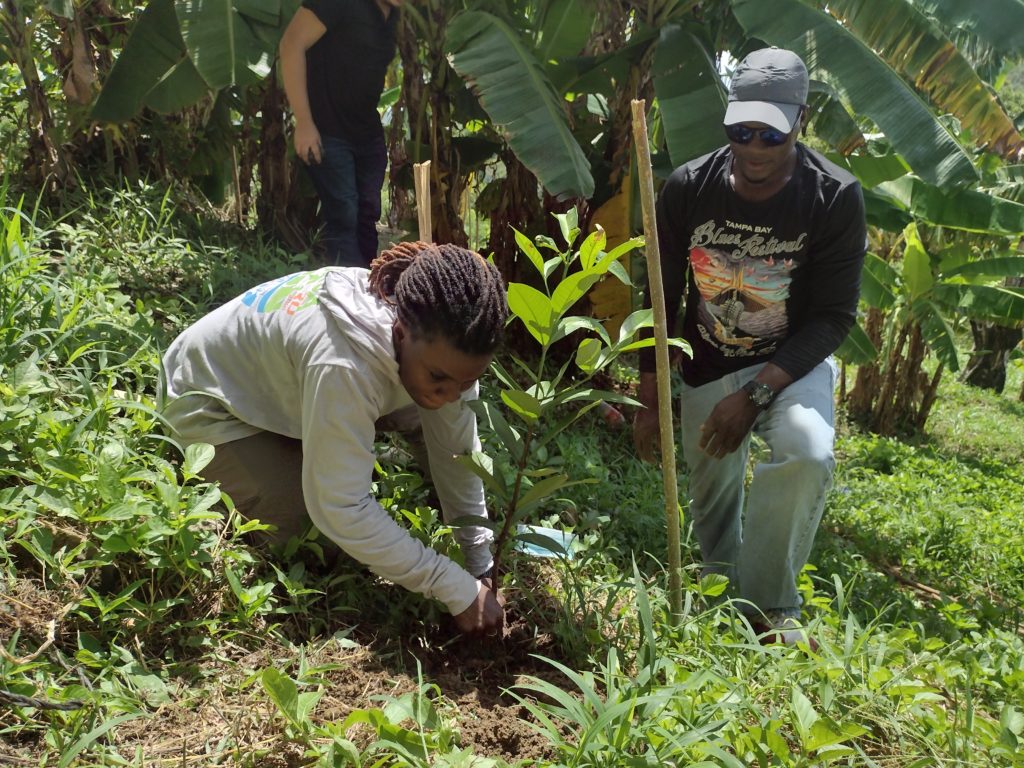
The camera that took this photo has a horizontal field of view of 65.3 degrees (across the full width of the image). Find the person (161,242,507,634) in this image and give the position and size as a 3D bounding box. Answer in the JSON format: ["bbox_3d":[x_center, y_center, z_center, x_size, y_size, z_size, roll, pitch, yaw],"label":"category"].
[{"bbox_3d":[-0.363,0.088,1.580,0.780,0.700,0.480,5,11,28],"label":"person"}]

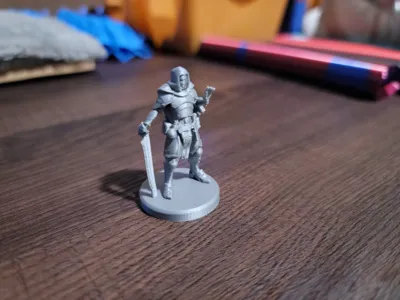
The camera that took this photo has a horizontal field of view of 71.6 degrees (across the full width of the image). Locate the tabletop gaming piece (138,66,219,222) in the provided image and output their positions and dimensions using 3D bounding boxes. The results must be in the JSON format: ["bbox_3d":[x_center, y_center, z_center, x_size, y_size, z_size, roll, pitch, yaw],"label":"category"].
[{"bbox_3d":[-0.007,-0.003,0.082,0.026,0.041,0.026,-16,31,-28],"label":"tabletop gaming piece"}]

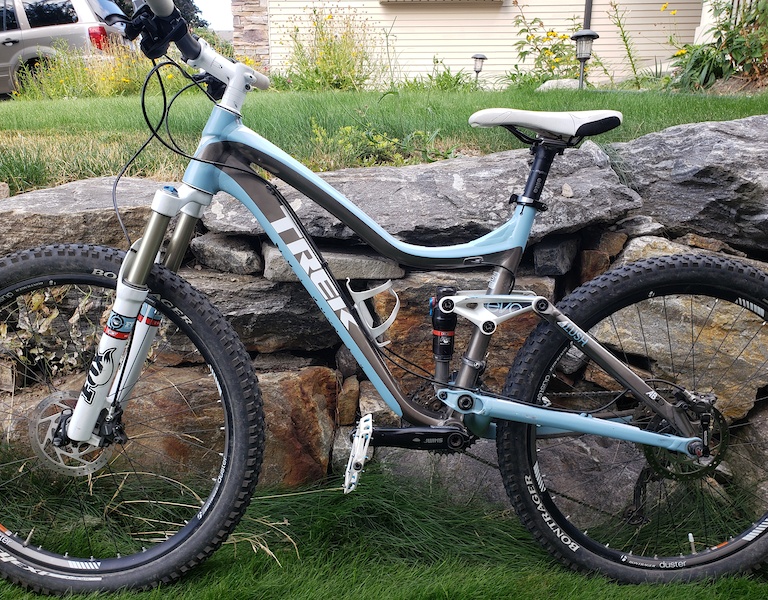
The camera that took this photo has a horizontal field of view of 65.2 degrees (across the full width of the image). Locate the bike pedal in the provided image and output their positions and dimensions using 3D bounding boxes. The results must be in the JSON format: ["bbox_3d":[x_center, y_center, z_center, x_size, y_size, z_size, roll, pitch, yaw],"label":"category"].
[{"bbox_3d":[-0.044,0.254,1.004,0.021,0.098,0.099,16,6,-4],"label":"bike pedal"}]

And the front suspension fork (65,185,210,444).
[{"bbox_3d":[-0.443,0.018,1.096,0.108,0.495,0.178,23,6,-1],"label":"front suspension fork"}]

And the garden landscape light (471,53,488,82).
[{"bbox_3d":[0.818,-1.980,5.230,0.140,0.310,0.140,1,13,0],"label":"garden landscape light"}]

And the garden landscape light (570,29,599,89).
[{"bbox_3d":[1.000,-1.204,3.020,0.140,0.310,0.140,1,13,0],"label":"garden landscape light"}]

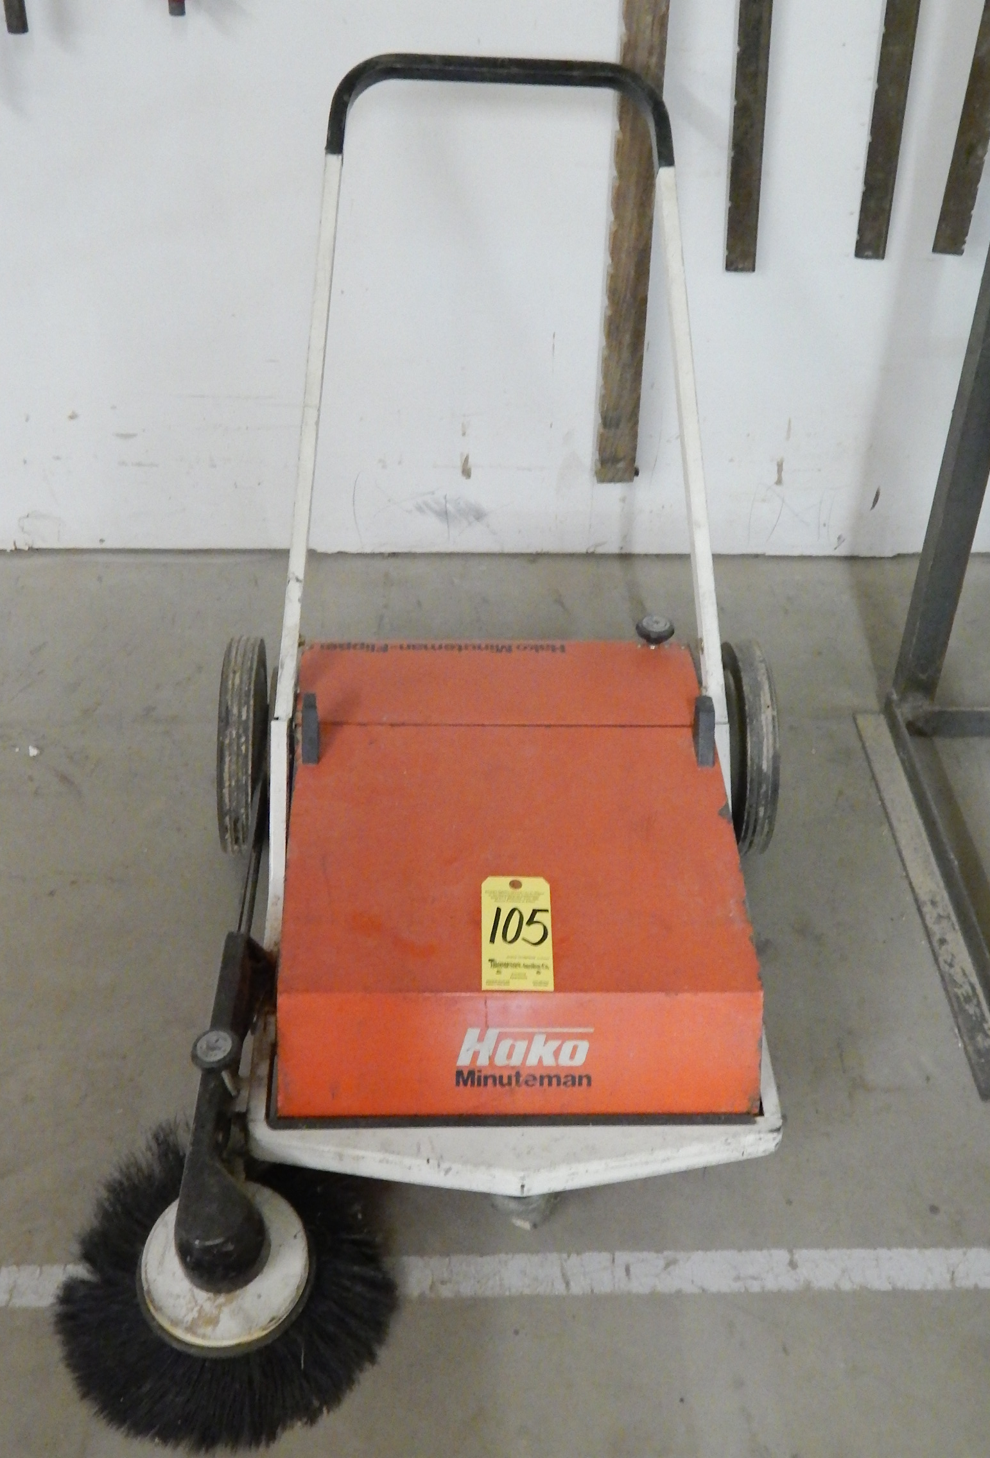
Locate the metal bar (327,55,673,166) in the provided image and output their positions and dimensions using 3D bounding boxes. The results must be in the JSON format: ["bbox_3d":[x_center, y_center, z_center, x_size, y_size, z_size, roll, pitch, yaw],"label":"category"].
[{"bbox_3d":[0.007,-0.908,2.356,0.505,0.033,0.175,2,72,-2],"label":"metal bar"}]

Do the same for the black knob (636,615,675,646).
[{"bbox_3d":[0.223,-0.134,2.220,0.052,0.032,0.052,0,35,-3],"label":"black knob"}]

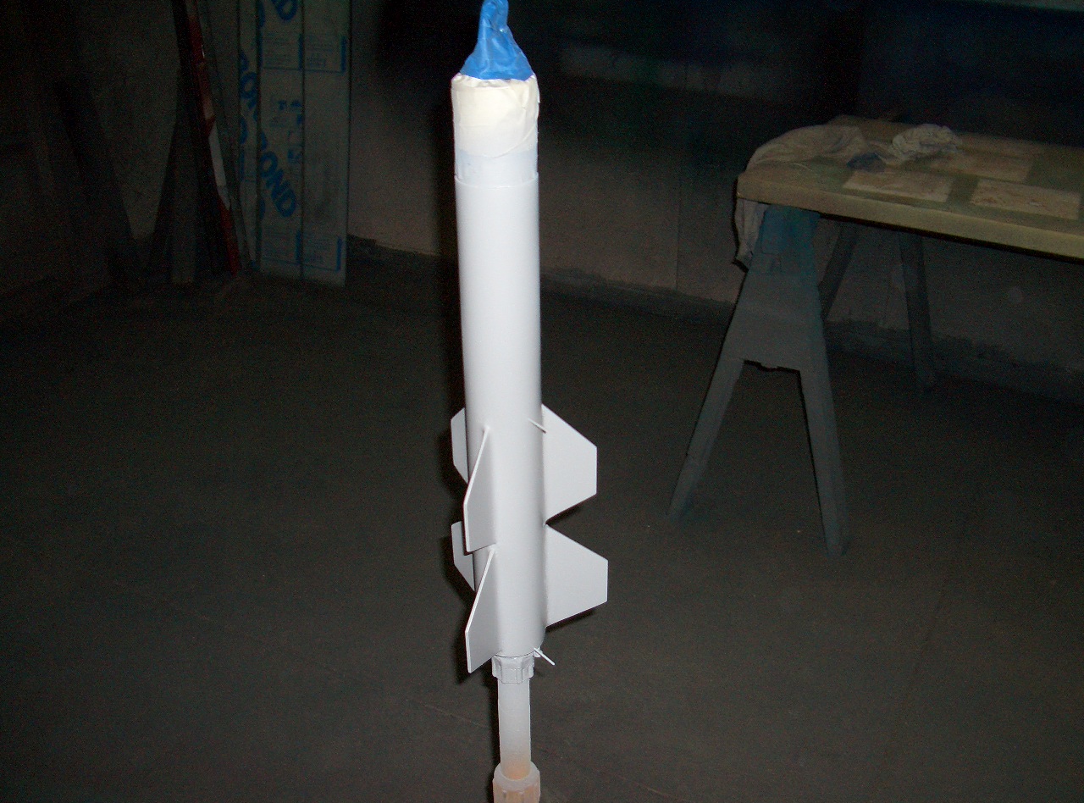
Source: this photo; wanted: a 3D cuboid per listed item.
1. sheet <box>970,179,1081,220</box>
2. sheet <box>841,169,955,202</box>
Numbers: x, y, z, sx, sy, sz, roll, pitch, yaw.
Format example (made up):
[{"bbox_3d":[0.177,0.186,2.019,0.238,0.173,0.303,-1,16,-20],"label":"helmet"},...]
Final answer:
[{"bbox_3d":[1.016,-0.426,2.296,0.203,0.006,0.188,12,30,23],"label":"sheet"},{"bbox_3d":[0.785,-0.478,2.405,0.214,0.006,0.154,11,29,22],"label":"sheet"}]

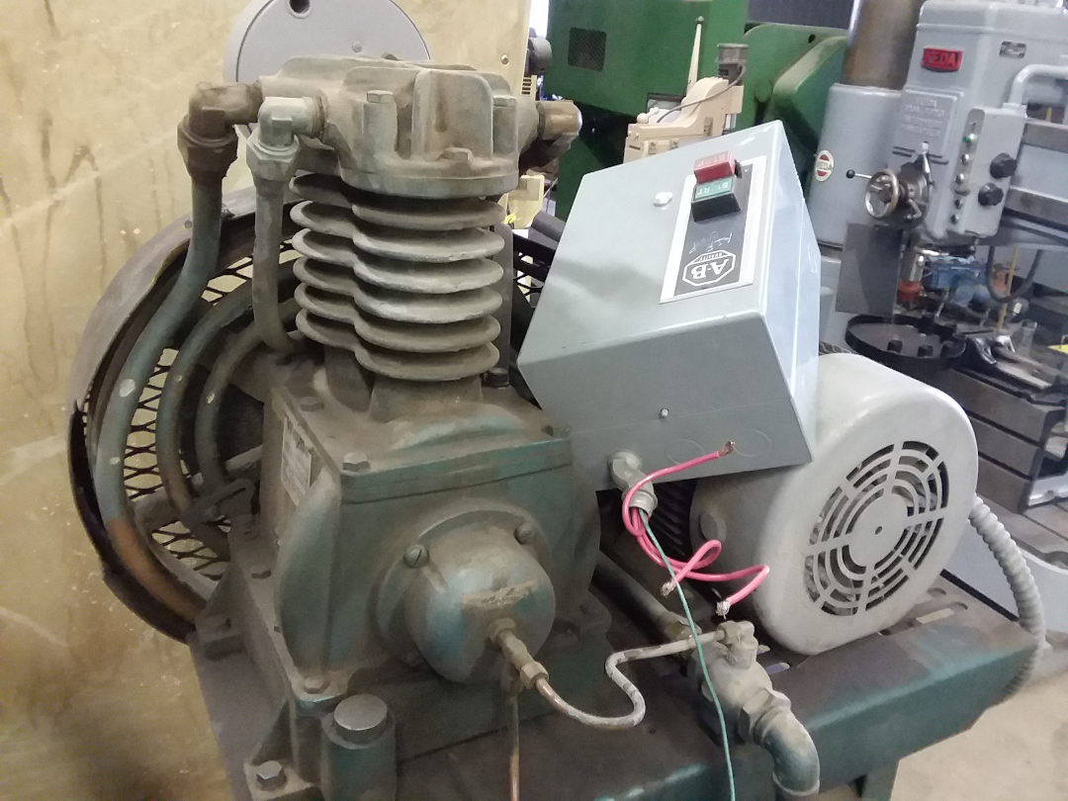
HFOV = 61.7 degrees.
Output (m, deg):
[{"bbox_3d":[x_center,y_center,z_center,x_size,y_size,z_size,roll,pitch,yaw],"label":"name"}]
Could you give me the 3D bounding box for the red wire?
[{"bbox_3d":[0.117,0.087,0.637,0.105,0.110,0.090,5,22,0],"label":"red wire"}]

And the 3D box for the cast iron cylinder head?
[{"bbox_3d":[-0.091,-0.193,0.614,0.165,0.071,0.197,-8,25,-28],"label":"cast iron cylinder head"}]

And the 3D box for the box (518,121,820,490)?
[{"bbox_3d":[0.129,-0.084,0.755,0.183,0.142,0.274,-10,39,26],"label":"box"}]

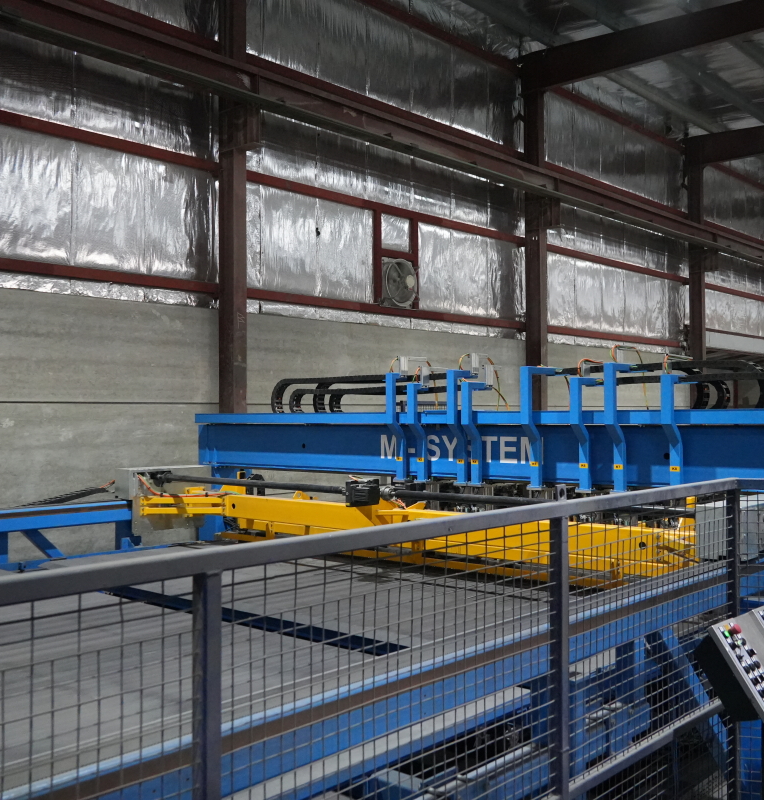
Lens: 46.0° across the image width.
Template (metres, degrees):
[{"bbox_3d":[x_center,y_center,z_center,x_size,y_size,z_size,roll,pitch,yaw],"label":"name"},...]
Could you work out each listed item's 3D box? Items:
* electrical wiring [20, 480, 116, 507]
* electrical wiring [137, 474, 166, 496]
[{"bbox_3d":[-2.993,0.895,8.618,0.130,0.200,0.983,-1,-1,43],"label":"electrical wiring"},{"bbox_3d":[-2.264,0.840,8.838,0.310,0.220,0.080,0,-1,-20],"label":"electrical wiring"}]

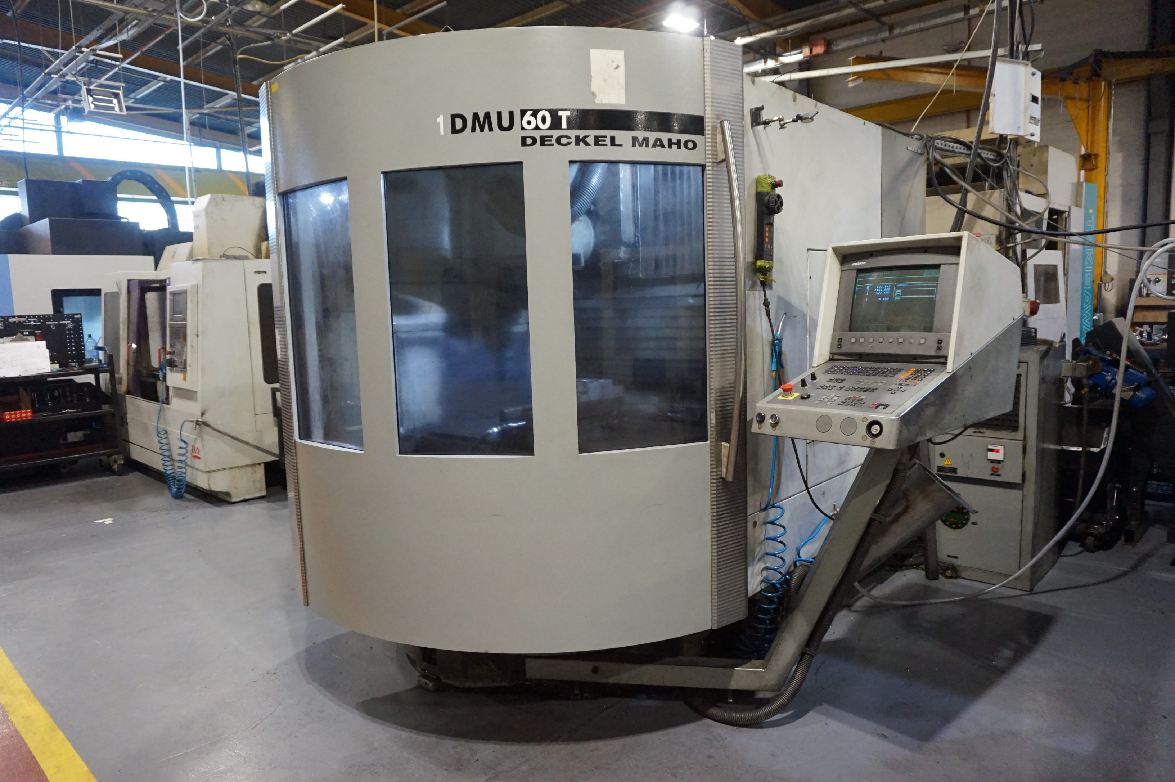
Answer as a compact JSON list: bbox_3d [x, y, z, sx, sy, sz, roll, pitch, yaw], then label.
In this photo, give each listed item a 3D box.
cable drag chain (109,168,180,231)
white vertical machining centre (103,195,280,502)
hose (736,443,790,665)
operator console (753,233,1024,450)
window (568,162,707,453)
[{"bbox_3d":[-5.545,-2.395,9.800,0.800,0.720,0.160,-8,8,-43],"label":"cable drag chain"},{"bbox_3d":[-3.022,-0.580,7.813,2.200,2.520,2.850,-8,8,-43],"label":"white vertical machining centre"},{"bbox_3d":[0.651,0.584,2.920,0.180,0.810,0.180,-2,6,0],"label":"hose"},{"bbox_3d":[0.987,-0.194,2.532,0.888,0.589,0.460,-7,8,-41],"label":"operator console"},{"bbox_3d":[0.179,-0.269,2.562,0.463,0.928,0.045,-4,6,-17],"label":"window"}]

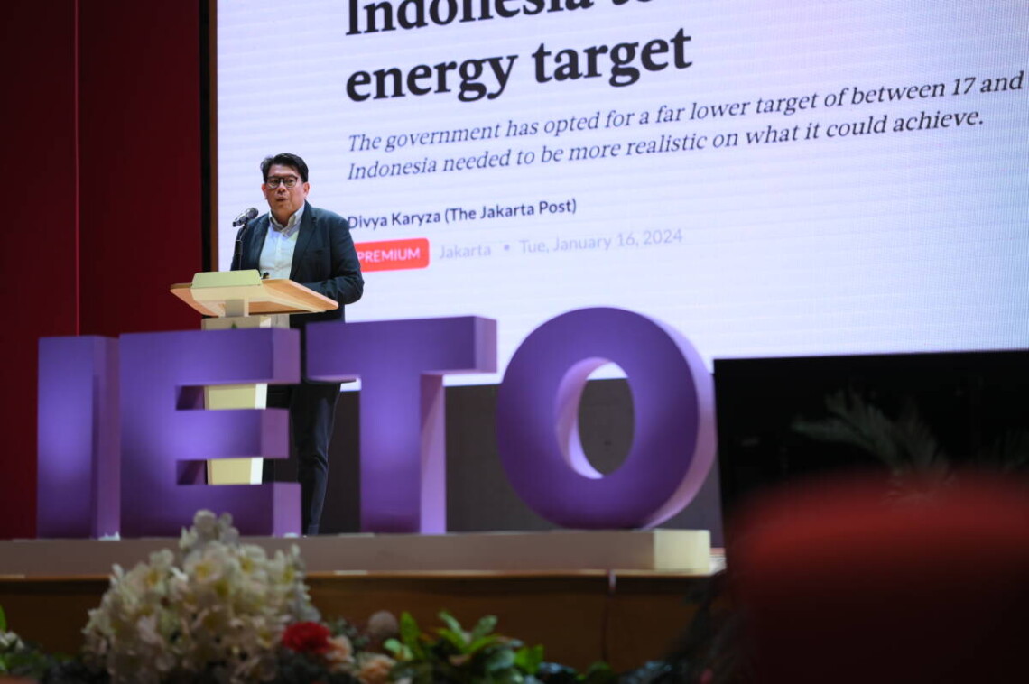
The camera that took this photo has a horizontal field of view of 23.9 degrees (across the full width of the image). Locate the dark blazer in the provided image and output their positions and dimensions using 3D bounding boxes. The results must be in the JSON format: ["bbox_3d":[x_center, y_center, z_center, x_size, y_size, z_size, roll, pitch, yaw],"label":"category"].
[{"bbox_3d":[-0.882,-0.195,9.780,0.540,0.740,0.380,-3,-5,21],"label":"dark blazer"}]

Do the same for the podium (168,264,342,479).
[{"bbox_3d":[-1.019,0.307,9.450,0.590,1.170,0.420,-3,-5,21],"label":"podium"}]

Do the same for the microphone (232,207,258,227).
[{"bbox_3d":[-1.047,-0.482,9.420,0.050,0.050,0.165,-4,18,32],"label":"microphone"}]

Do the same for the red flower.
[{"bbox_3d":[-0.516,0.737,6.050,0.115,0.080,0.115,-1,-5,0],"label":"red flower"}]

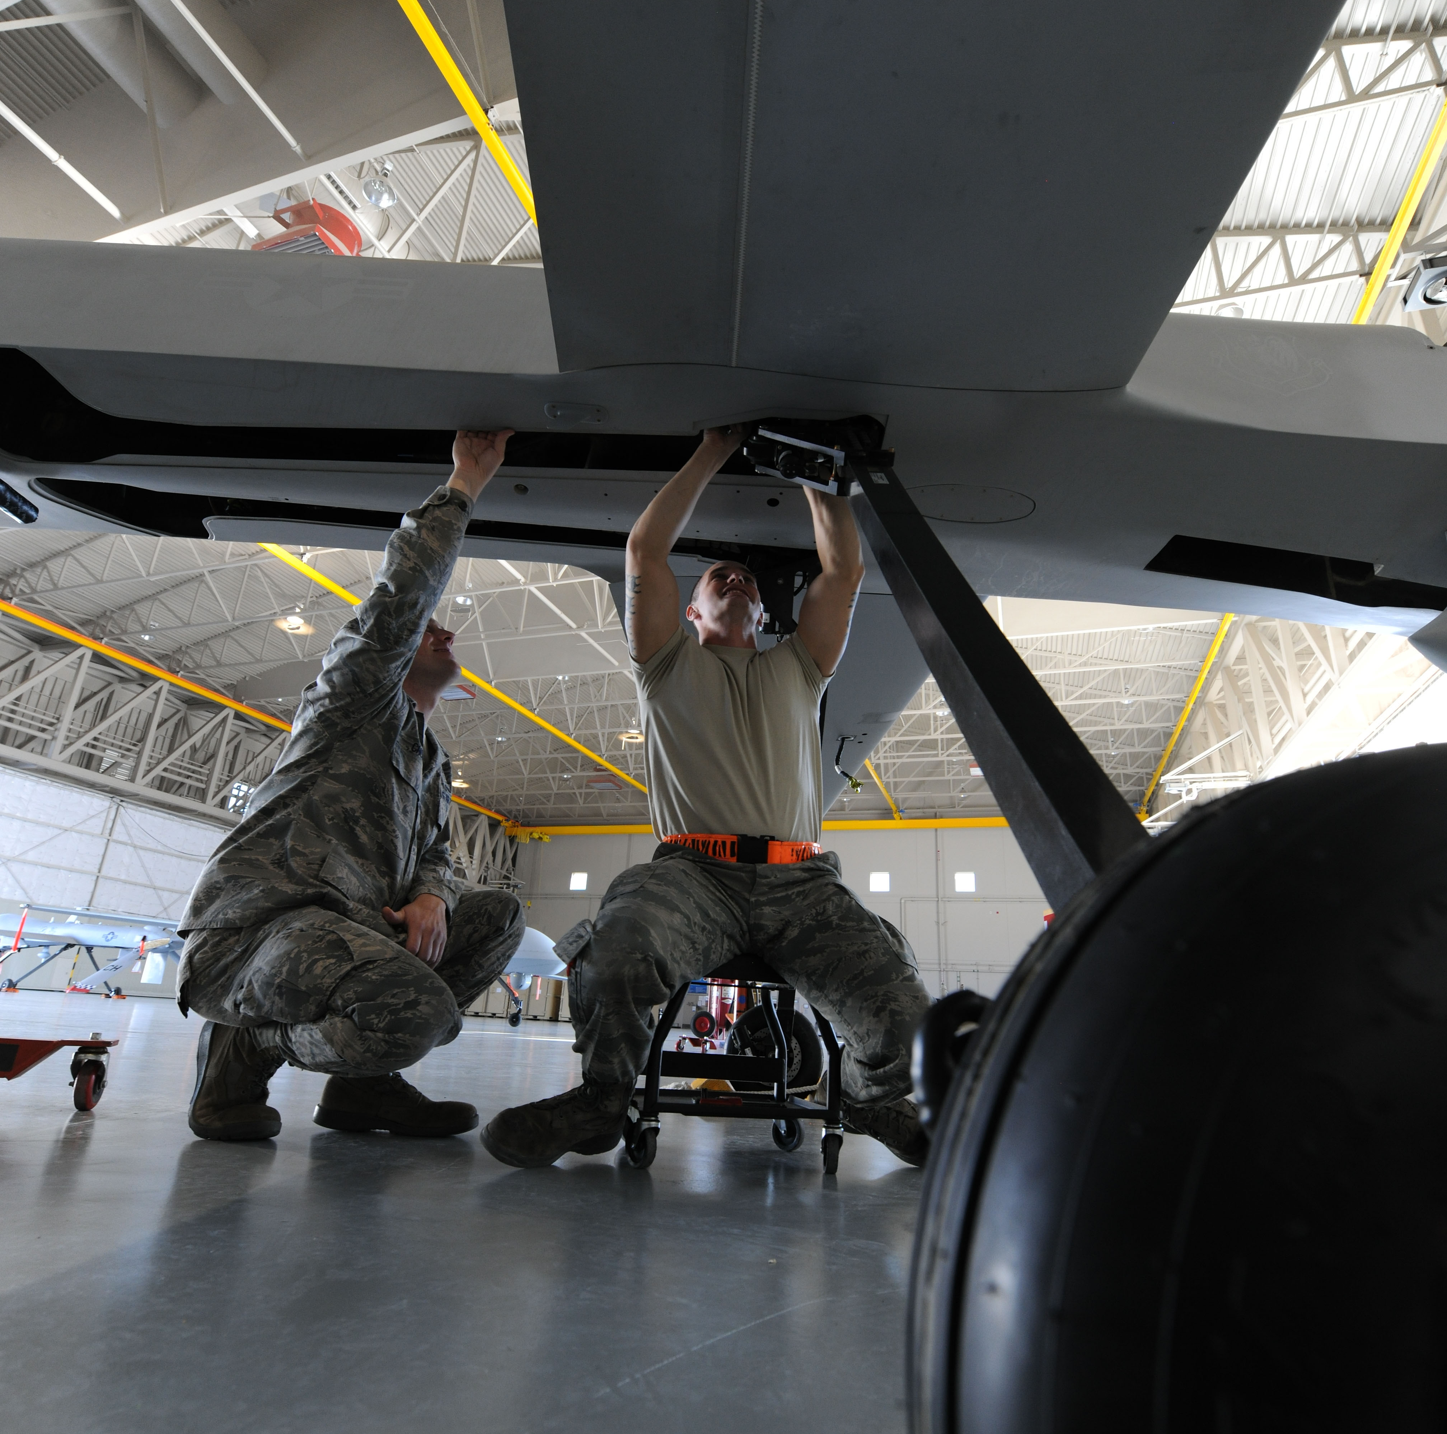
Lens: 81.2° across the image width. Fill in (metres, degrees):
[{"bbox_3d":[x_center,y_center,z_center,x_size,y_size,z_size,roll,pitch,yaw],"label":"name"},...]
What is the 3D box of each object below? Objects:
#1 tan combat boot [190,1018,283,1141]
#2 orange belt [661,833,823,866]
[{"bbox_3d":[-0.854,0.648,1.544,0.185,0.210,0.110,17,-24,-32],"label":"tan combat boot"},{"bbox_3d":[0.035,0.285,1.794,0.350,0.060,0.250,3,-12,-6],"label":"orange belt"}]

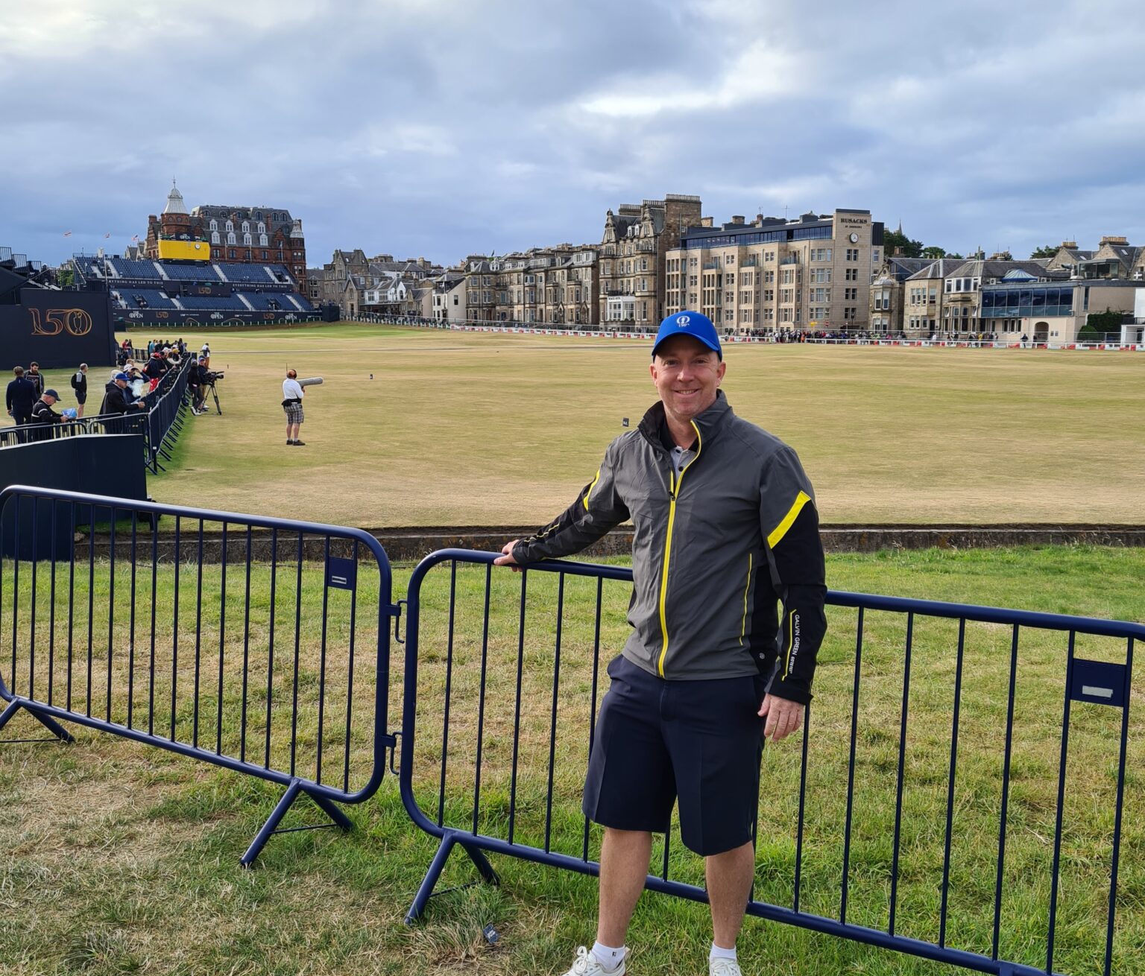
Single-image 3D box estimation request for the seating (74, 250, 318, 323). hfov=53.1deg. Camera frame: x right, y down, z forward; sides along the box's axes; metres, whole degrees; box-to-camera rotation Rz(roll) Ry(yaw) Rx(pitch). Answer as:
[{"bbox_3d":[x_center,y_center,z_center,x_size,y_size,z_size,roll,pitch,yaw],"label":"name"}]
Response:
[{"bbox_3d":[-84.361,-44.825,260.144,49.000,15.600,16.000,-7,11,-39],"label":"seating"}]

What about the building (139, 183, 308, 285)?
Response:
[{"bbox_3d":[-92.002,-62.322,302.028,38.000,33.500,19.000,-7,11,-39],"label":"building"}]

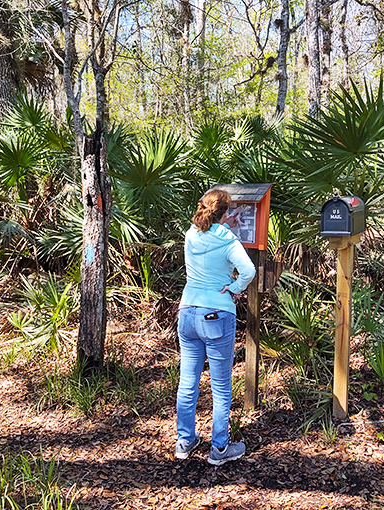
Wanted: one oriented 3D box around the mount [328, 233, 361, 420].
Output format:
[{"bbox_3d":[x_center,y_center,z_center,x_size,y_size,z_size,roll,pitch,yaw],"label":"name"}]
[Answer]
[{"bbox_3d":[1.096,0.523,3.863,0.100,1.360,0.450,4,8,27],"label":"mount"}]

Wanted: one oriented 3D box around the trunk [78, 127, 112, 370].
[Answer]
[{"bbox_3d":[-0.895,-0.034,4.903,0.280,2.200,0.280,0,7,0],"label":"trunk"}]

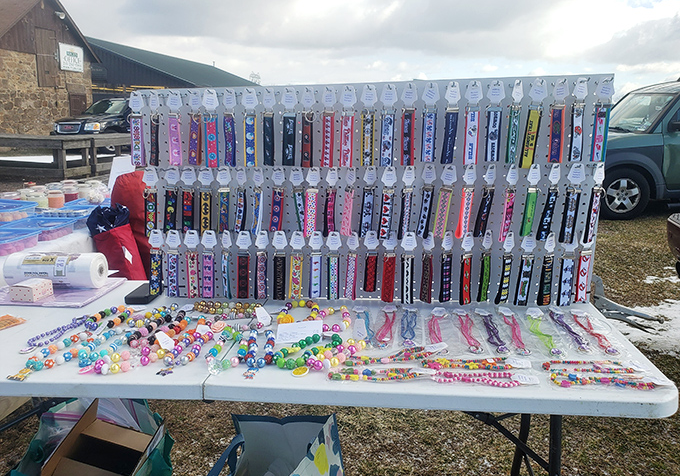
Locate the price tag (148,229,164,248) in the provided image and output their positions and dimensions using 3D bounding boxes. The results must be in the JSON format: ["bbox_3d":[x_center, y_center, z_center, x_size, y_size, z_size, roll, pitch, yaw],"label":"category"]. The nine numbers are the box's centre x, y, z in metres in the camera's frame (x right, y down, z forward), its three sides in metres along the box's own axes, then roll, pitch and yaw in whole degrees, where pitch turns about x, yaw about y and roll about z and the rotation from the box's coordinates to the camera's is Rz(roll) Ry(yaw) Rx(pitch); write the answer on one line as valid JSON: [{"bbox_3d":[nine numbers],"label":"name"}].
[{"bbox_3d":[-0.531,0.002,1.477,0.043,0.055,0.003,1,13,7],"label":"price tag"}]

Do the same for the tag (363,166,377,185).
[{"bbox_3d":[0.077,-0.160,1.315,0.040,0.052,0.004,6,16,27],"label":"tag"}]

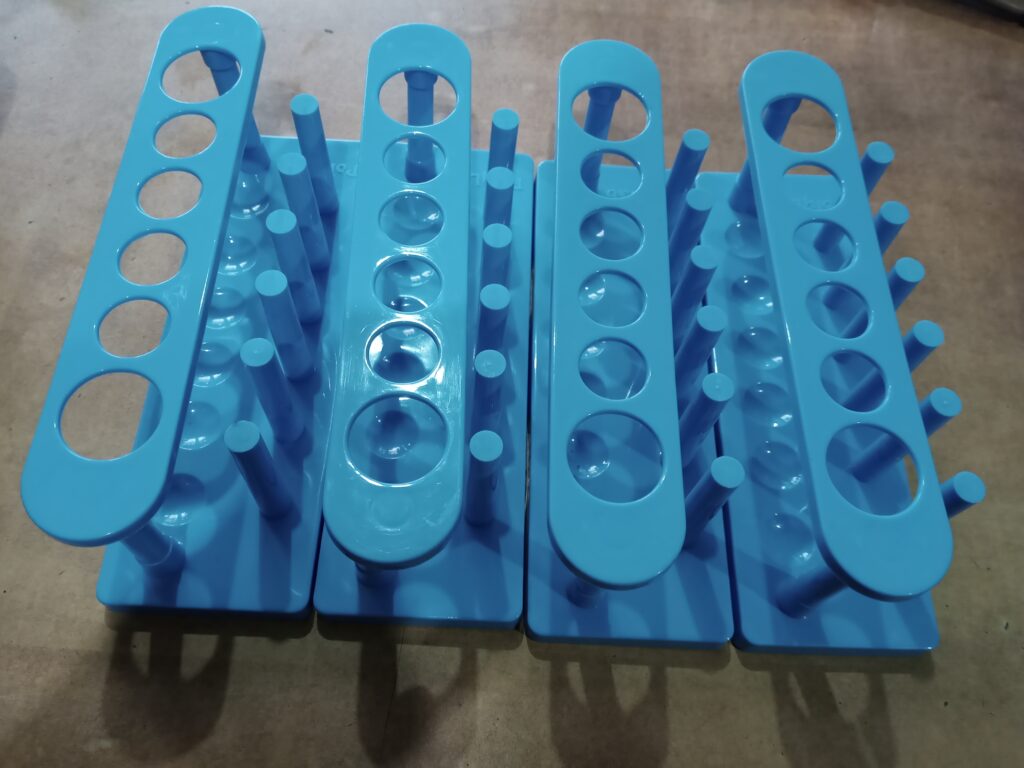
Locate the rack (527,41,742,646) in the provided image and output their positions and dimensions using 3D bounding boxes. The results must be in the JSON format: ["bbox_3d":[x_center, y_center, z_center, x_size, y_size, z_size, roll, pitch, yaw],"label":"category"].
[{"bbox_3d":[0.048,-0.021,0.325,0.075,0.084,0.225,3,62,-2],"label":"rack"}]

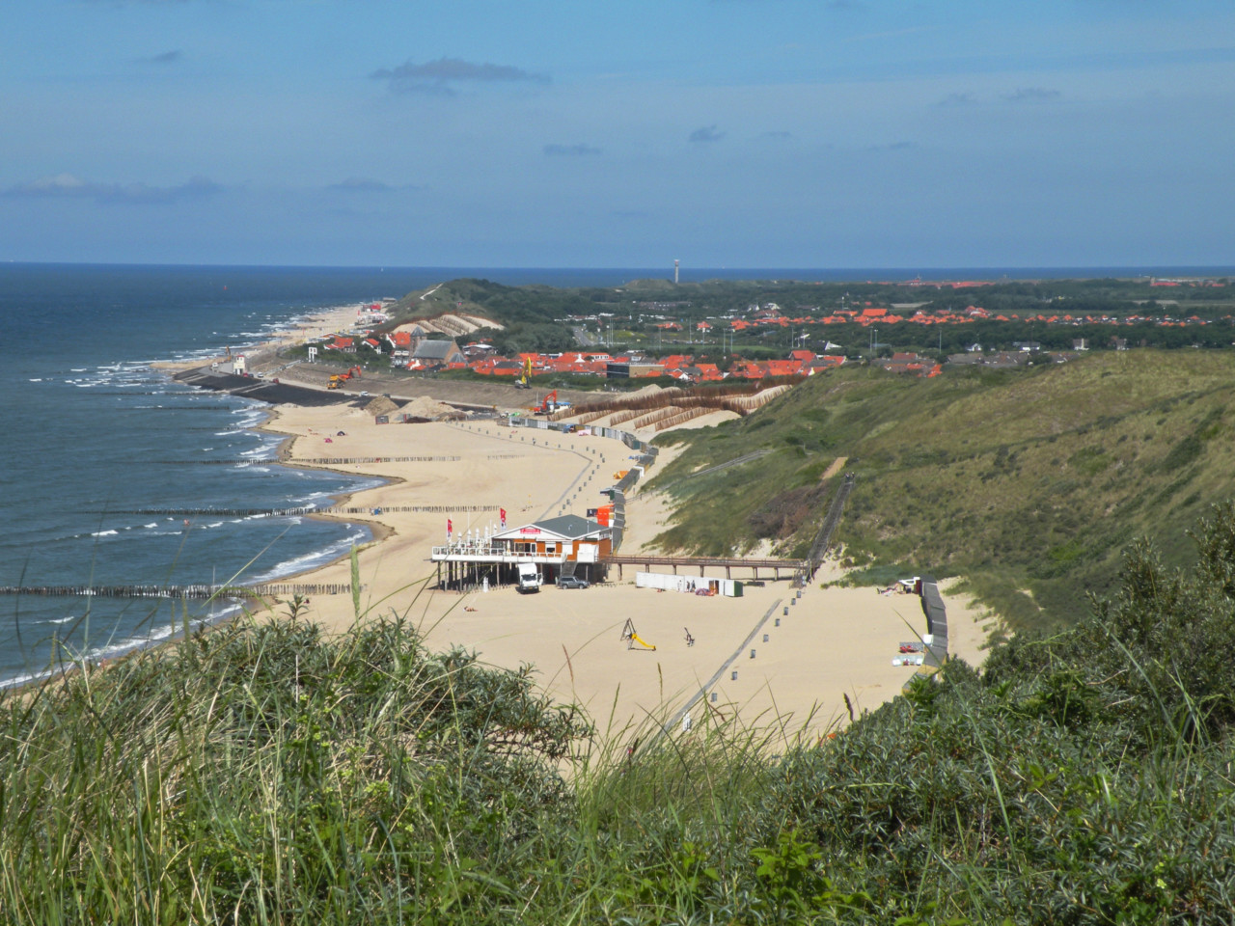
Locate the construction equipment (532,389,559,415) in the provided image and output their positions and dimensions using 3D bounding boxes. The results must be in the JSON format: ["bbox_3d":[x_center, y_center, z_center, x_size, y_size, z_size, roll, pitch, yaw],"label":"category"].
[{"bbox_3d":[-18.793,-15.929,1040.000,7.500,6.600,3.000,2,4,36],"label":"construction equipment"}]

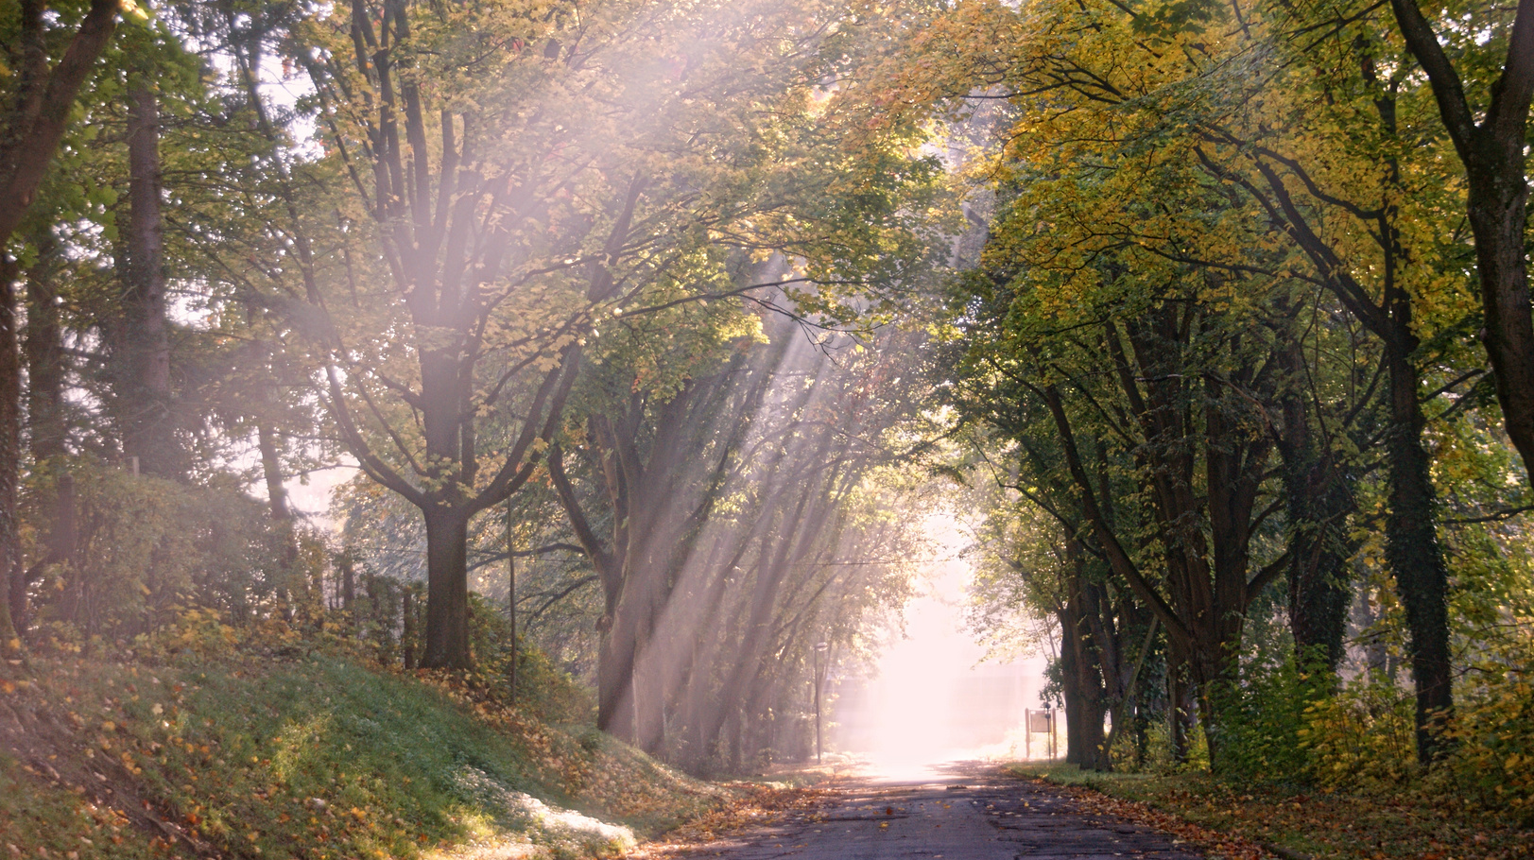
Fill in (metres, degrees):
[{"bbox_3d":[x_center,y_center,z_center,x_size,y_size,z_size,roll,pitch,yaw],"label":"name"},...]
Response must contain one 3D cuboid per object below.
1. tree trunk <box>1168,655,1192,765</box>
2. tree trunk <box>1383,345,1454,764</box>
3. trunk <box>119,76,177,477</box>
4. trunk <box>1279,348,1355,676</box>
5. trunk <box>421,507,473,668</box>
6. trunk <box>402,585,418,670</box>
[{"bbox_3d":[10.050,6.808,85.000,0.550,2.670,0.550,-1,-5,7],"label":"tree trunk"},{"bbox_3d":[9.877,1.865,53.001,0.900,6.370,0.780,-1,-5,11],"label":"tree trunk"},{"bbox_3d":[-8.509,-2.122,48.001,0.680,5.560,0.620,1,-5,-10],"label":"trunk"},{"bbox_3d":[9.610,1.422,61.001,1.150,5.740,1.000,-1,-5,9],"label":"trunk"},{"bbox_3d":[-4.682,2.290,51.000,0.720,2.360,0.680,0,-5,-5],"label":"trunk"},{"bbox_3d":[-5.319,2.943,52.000,0.200,1.270,0.200,1,-5,-6],"label":"trunk"}]

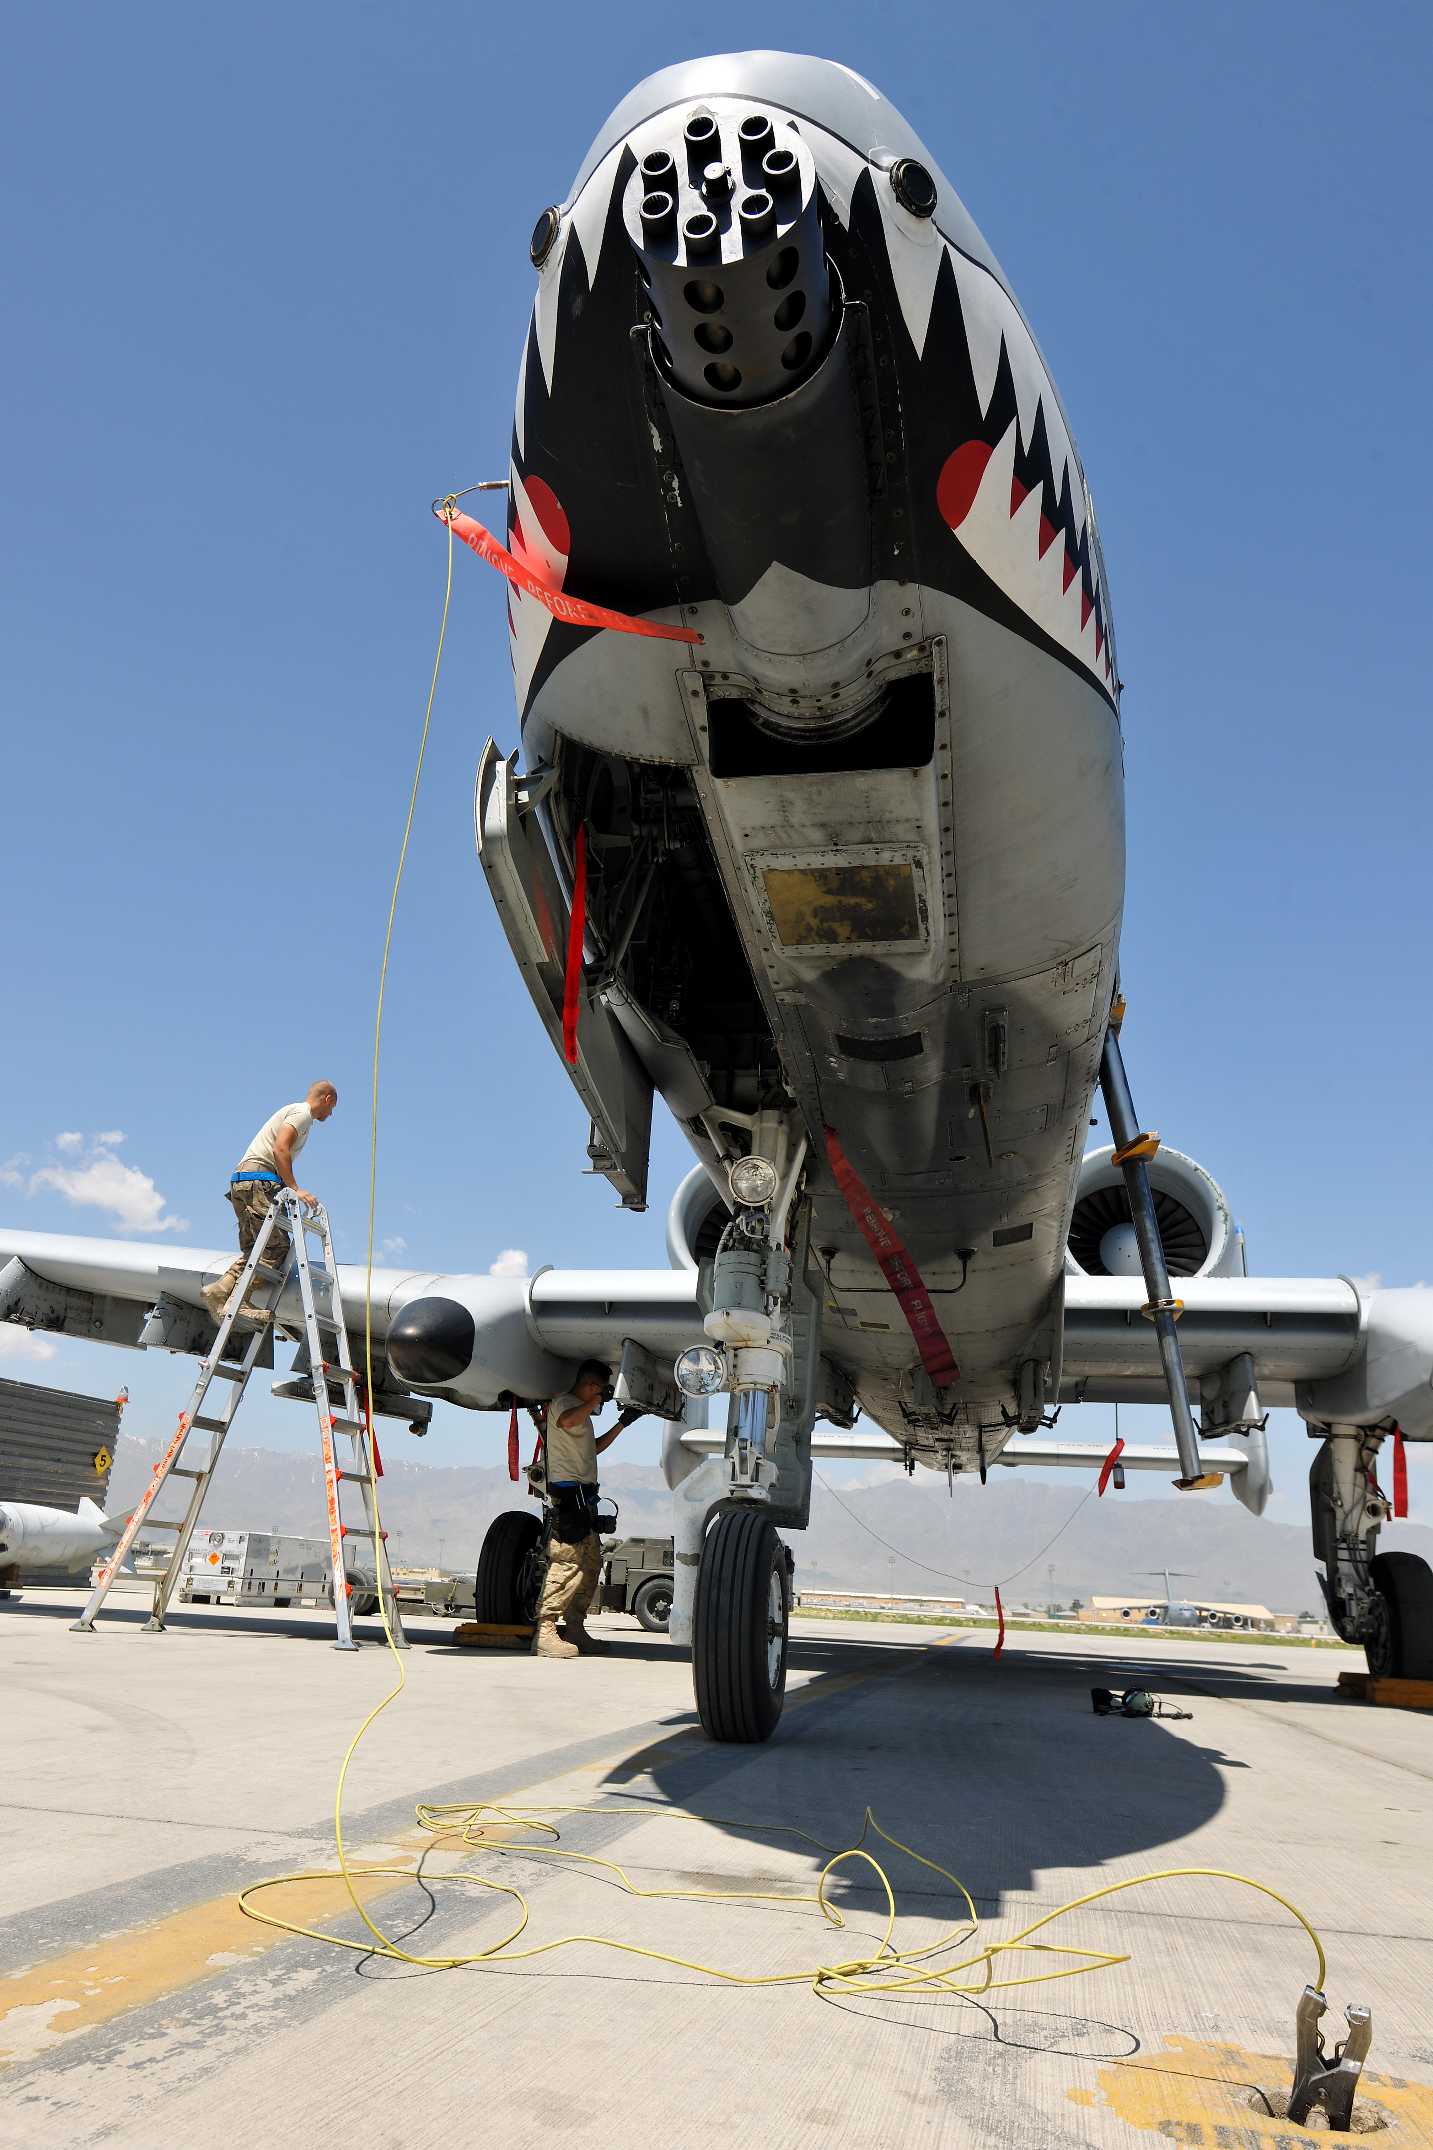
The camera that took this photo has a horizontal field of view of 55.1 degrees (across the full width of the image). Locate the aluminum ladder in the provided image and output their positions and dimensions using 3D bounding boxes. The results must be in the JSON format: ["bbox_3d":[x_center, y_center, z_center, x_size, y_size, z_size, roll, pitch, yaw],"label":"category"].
[{"bbox_3d":[-2.536,1.919,7.948,1.760,2.500,0.620,-4,-22,19],"label":"aluminum ladder"}]

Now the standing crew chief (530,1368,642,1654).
[{"bbox_3d":[-0.752,2.543,8.221,0.600,1.710,0.540,7,-21,-11],"label":"standing crew chief"}]

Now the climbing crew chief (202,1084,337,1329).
[{"bbox_3d":[-2.685,0.792,8.439,0.690,1.619,0.500,10,-22,-19],"label":"climbing crew chief"}]

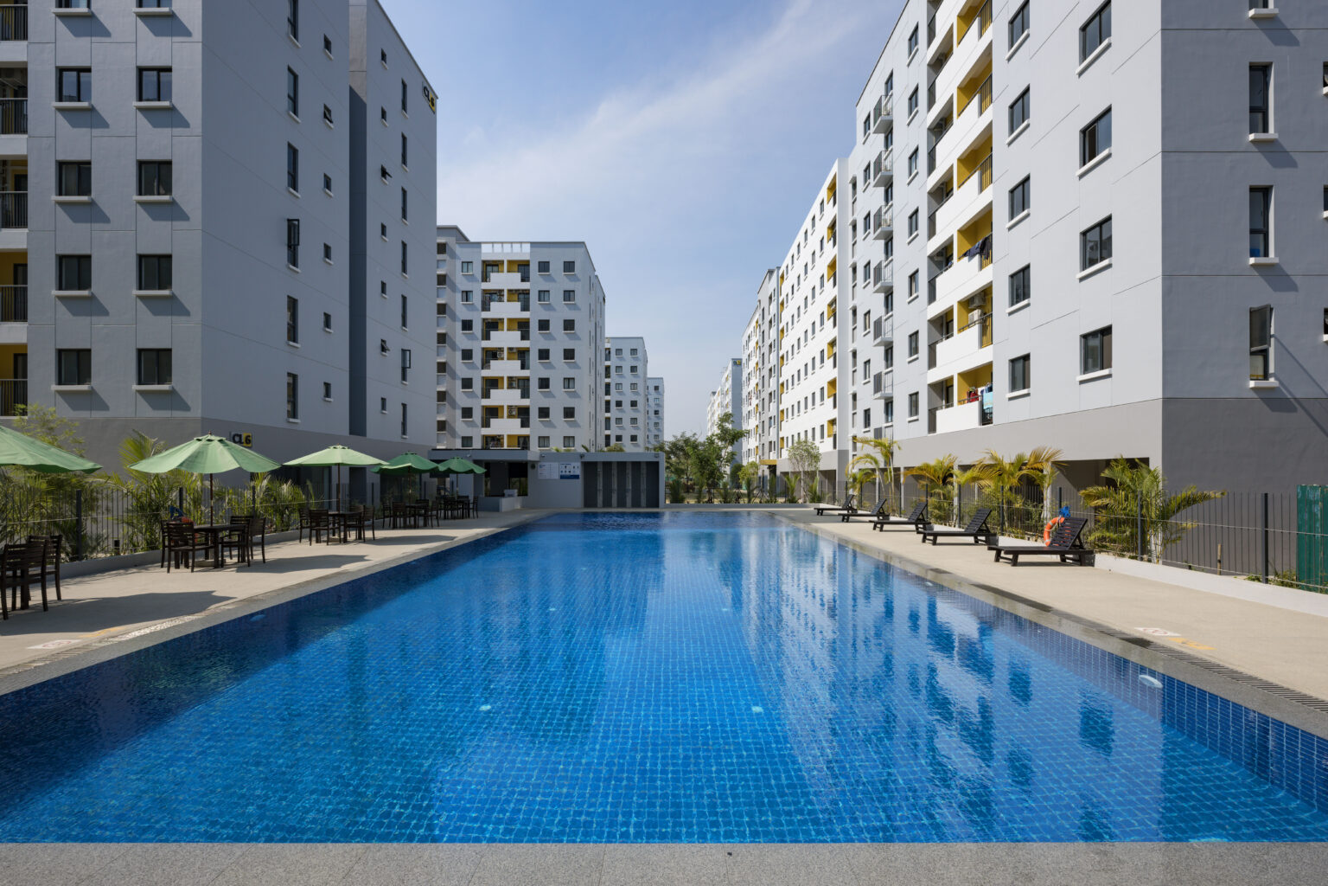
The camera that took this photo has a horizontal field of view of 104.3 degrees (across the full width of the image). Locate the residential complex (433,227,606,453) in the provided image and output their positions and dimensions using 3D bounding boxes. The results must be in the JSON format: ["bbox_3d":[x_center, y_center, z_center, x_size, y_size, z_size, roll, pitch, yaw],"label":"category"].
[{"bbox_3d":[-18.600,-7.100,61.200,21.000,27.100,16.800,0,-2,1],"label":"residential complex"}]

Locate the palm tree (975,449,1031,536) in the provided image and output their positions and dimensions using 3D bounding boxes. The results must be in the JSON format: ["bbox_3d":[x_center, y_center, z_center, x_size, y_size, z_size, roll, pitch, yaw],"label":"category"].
[{"bbox_3d":[9.477,1.447,14.400,1.700,2.500,1.650,0,-2,1],"label":"palm tree"}]

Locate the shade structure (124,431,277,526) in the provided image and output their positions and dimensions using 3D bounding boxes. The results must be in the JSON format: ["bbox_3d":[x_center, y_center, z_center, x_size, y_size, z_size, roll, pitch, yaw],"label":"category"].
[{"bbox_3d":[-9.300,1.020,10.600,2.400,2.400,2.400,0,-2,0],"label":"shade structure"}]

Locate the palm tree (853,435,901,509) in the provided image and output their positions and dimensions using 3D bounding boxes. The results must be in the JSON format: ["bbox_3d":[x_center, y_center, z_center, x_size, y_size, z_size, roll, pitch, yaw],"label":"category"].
[{"bbox_3d":[9.044,1.408,21.900,1.950,3.400,1.800,0,-2,1],"label":"palm tree"}]

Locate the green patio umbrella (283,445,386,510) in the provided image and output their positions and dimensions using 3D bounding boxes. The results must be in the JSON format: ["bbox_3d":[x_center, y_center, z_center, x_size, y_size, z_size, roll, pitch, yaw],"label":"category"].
[{"bbox_3d":[-9.081,1.379,14.300,2.500,2.600,2.500,0,-2,1],"label":"green patio umbrella"}]

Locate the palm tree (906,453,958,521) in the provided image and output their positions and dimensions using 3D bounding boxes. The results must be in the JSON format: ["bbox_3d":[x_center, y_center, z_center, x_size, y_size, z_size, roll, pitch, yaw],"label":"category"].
[{"bbox_3d":[9.211,1.663,17.800,1.700,2.500,1.650,0,-2,1],"label":"palm tree"}]

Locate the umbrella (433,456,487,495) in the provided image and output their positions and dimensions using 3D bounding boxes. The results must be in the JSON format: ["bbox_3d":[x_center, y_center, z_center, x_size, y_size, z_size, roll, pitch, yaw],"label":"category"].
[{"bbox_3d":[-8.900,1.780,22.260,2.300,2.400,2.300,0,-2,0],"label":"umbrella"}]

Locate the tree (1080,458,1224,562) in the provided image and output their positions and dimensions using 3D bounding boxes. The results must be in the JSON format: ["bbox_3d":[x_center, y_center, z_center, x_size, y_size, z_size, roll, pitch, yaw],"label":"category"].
[{"bbox_3d":[9.469,1.360,10.100,2.250,2.150,2.000,0,-2,1],"label":"tree"}]

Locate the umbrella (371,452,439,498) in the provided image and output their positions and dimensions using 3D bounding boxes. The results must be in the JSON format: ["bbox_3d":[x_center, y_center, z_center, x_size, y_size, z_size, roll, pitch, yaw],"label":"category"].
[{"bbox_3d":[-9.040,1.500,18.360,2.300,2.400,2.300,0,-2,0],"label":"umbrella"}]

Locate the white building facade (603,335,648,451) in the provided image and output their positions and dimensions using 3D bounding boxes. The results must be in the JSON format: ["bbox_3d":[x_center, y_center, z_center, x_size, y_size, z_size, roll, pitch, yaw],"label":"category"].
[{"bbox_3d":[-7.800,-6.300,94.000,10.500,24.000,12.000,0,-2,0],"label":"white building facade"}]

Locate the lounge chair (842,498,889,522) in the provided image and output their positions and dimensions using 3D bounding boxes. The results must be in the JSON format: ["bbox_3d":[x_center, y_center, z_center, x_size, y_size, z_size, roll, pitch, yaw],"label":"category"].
[{"bbox_3d":[7.950,2.640,20.400,1.850,0.900,0.650,0,-2,0],"label":"lounge chair"}]

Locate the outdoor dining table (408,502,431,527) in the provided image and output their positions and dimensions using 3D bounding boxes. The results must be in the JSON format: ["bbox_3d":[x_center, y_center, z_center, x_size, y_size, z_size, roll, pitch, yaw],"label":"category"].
[{"bbox_3d":[-8.821,2.564,18.100,0.880,0.770,0.880,0,-2,1],"label":"outdoor dining table"}]

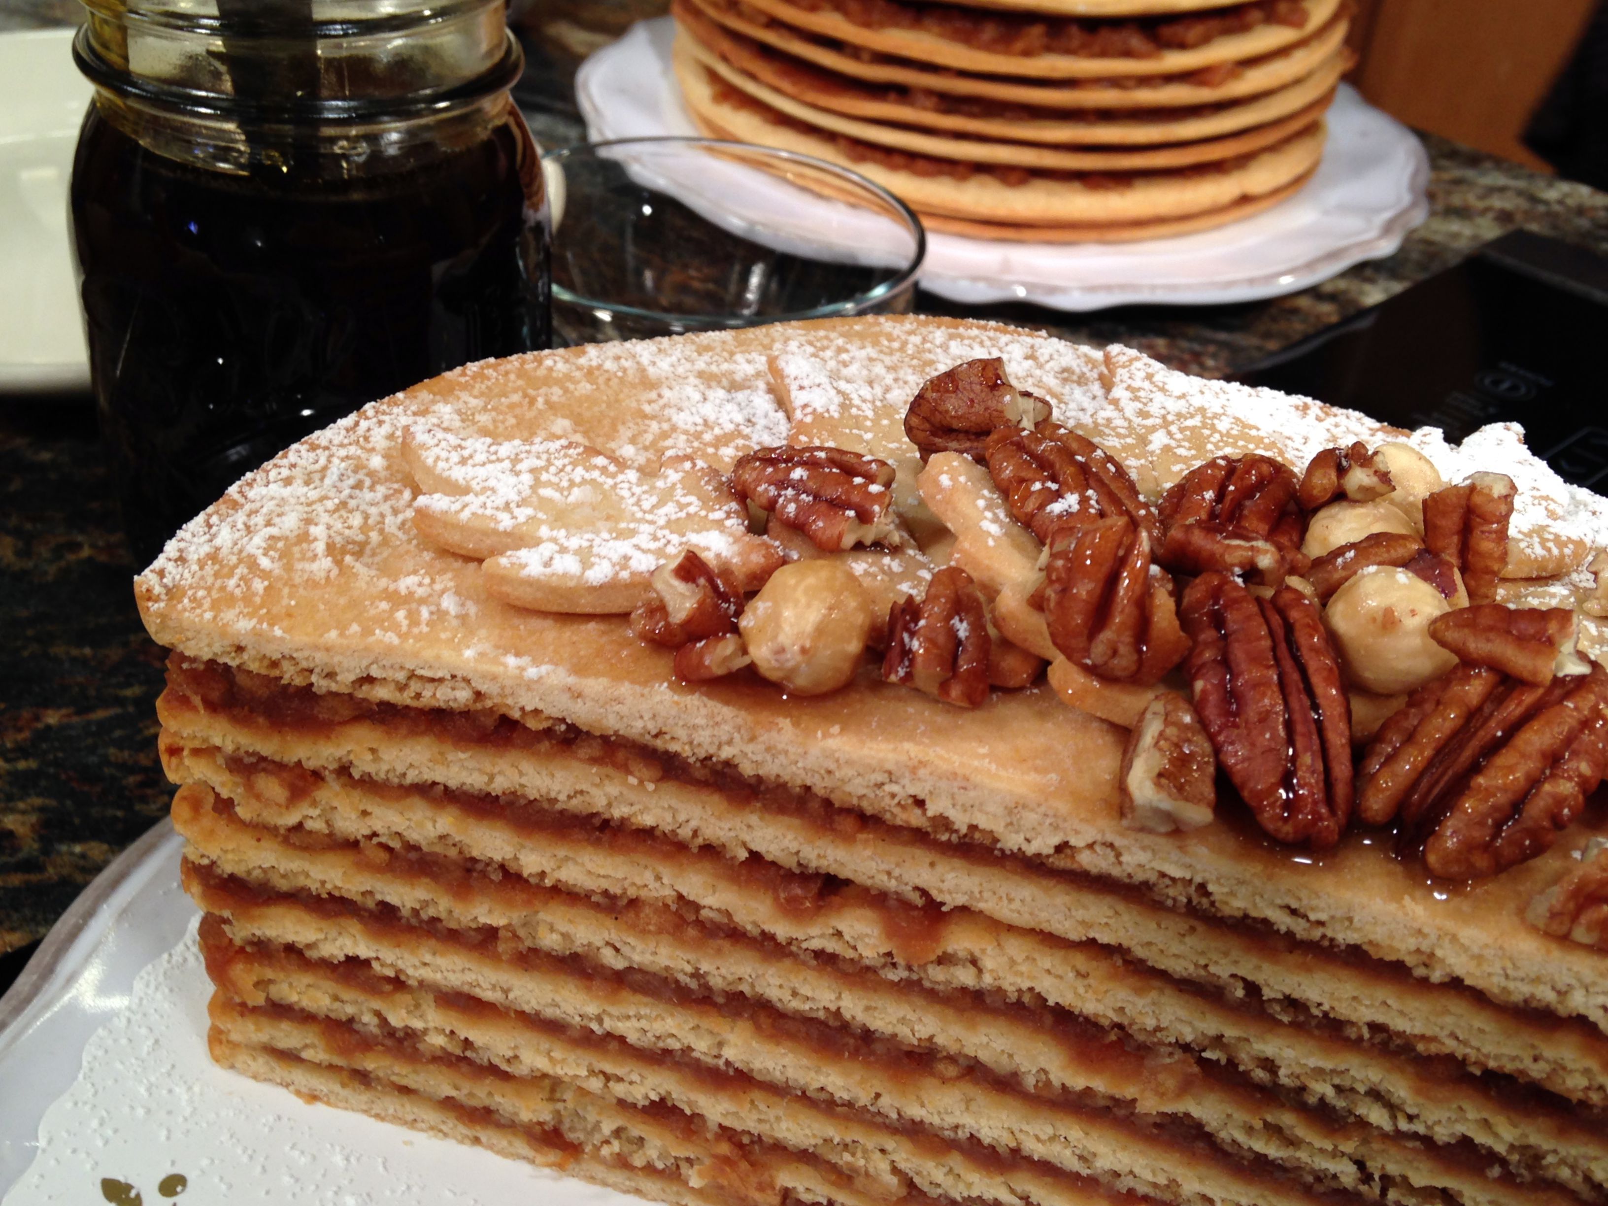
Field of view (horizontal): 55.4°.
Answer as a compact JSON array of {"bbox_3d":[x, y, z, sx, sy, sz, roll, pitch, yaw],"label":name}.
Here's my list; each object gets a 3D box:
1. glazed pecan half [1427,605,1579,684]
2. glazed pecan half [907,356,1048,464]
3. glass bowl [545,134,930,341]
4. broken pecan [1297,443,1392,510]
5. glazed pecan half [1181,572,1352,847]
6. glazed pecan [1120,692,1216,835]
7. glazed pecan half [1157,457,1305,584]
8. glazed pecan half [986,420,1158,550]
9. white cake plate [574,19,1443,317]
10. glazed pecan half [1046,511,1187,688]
[{"bbox_3d":[0.069,0.004,0.151,0.014,0.009,0.009,8,37,2],"label":"glazed pecan half"},{"bbox_3d":[0.023,-0.025,0.199,0.018,0.012,0.014,1,38,-8],"label":"glazed pecan half"},{"bbox_3d":[-0.025,-0.070,0.377,0.103,0.050,0.103,4,37,-3],"label":"glass bowl"},{"bbox_3d":[0.068,-0.016,0.193,0.014,0.008,0.009,-13,41,-23],"label":"broken pecan"},{"bbox_3d":[0.047,0.010,0.155,0.015,0.011,0.032,-2,52,-11],"label":"glazed pecan half"},{"bbox_3d":[0.035,0.016,0.148,0.009,0.011,0.013,11,38,6],"label":"glazed pecan"},{"bbox_3d":[0.050,-0.010,0.180,0.017,0.012,0.019,14,41,9],"label":"glazed pecan half"},{"bbox_3d":[0.031,-0.013,0.179,0.015,0.011,0.026,-18,44,-29],"label":"glazed pecan half"},{"bbox_3d":[0.065,-0.155,0.522,0.284,0.024,0.284,7,37,0],"label":"white cake plate"},{"bbox_3d":[0.033,-0.001,0.161,0.015,0.010,0.021,8,55,2],"label":"glazed pecan half"}]

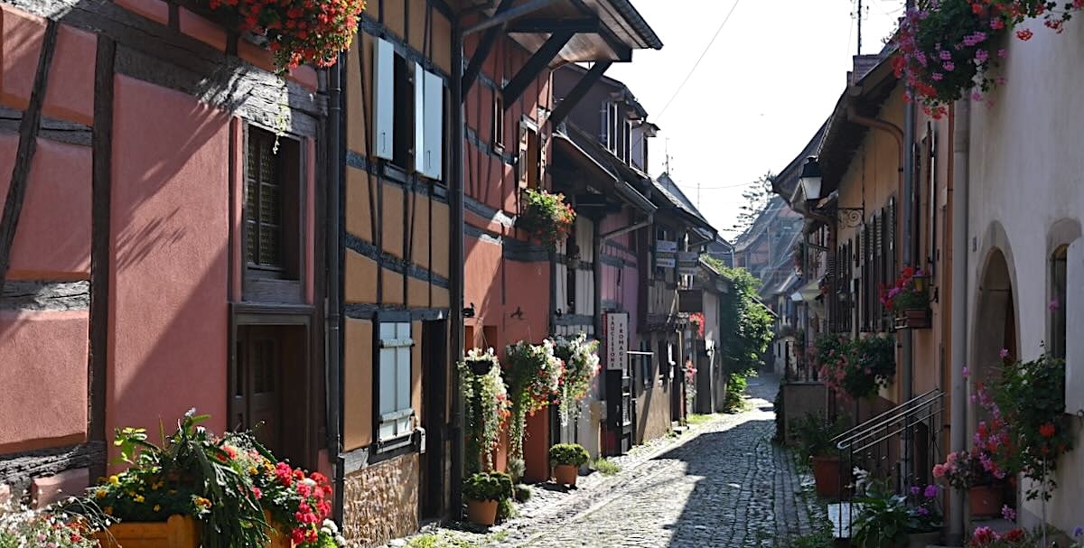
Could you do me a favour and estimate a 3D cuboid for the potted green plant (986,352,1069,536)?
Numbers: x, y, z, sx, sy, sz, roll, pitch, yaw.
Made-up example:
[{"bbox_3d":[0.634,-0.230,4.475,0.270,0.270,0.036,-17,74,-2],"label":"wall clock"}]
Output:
[{"bbox_3d":[2.338,0.825,6.800,0.360,0.880,0.500,0,-2,9],"label":"potted green plant"}]

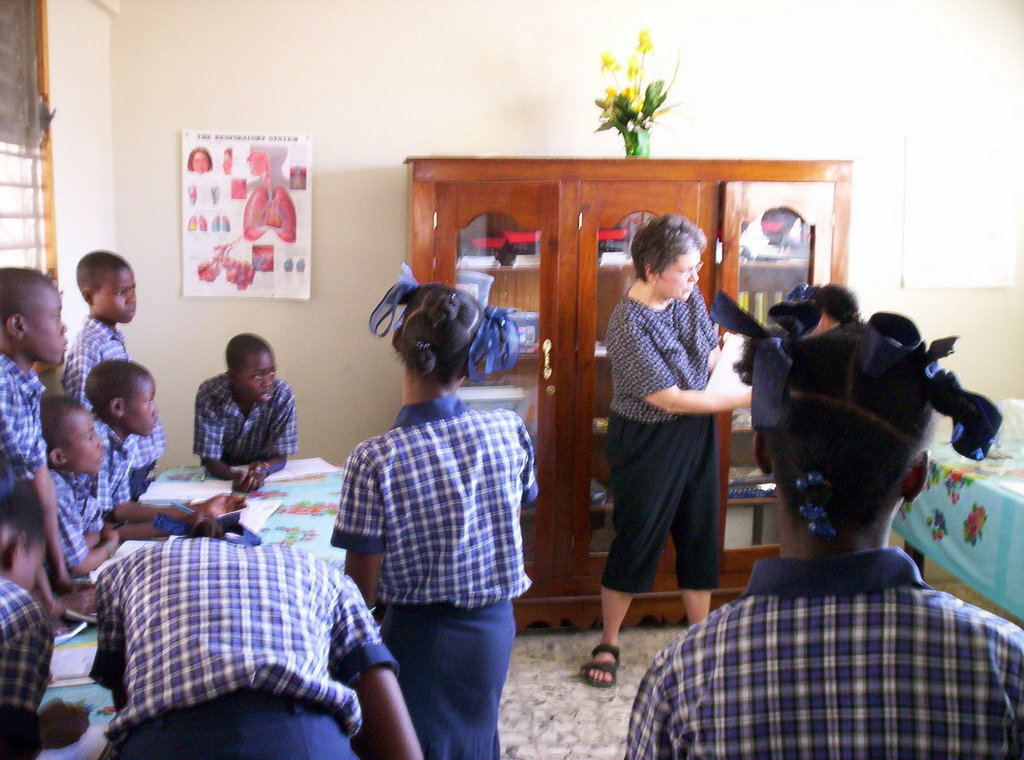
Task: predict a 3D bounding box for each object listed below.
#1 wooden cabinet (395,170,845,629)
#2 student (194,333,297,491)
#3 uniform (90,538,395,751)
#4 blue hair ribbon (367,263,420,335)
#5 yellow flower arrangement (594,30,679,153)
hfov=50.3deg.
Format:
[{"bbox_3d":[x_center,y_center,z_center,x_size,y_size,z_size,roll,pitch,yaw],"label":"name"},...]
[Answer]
[{"bbox_3d":[0.433,0.052,4.356,1.694,1.811,0.370,-1,8,-8],"label":"wooden cabinet"},{"bbox_3d":[-0.879,0.448,3.612,0.370,1.200,0.450,-2,8,-15],"label":"student"},{"bbox_3d":[-0.443,0.477,1.779,0.460,0.270,0.420,-1,38,-13],"label":"uniform"},{"bbox_3d":[-0.230,-0.158,2.138,0.110,0.150,0.090,2,8,10],"label":"blue hair ribbon"},{"bbox_3d":[0.483,-1.092,4.195,0.330,0.500,0.280,-1,8,-8],"label":"yellow flower arrangement"}]

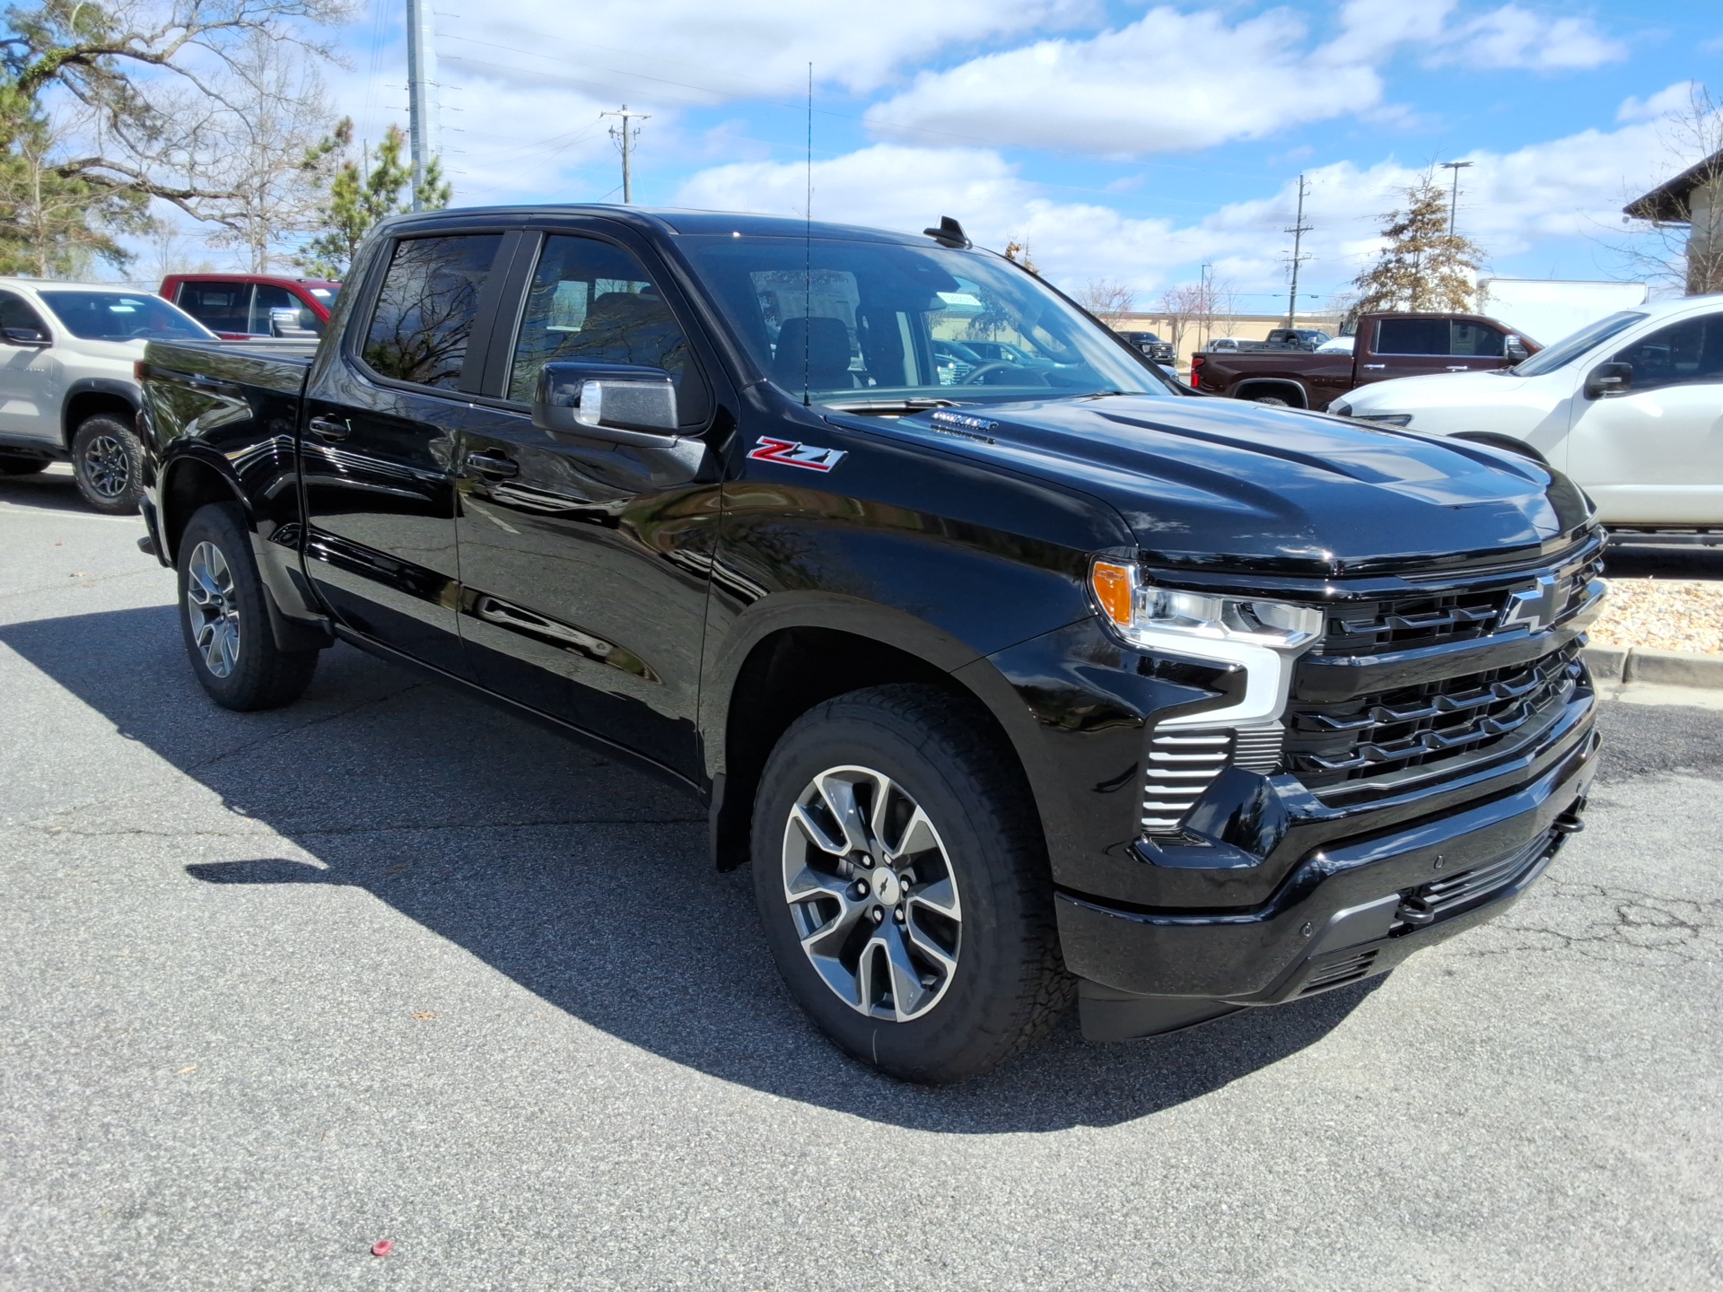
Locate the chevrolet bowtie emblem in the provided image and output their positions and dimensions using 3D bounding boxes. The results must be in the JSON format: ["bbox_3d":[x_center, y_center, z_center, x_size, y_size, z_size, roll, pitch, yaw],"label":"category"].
[{"bbox_3d":[1.393,-0.092,2.852,0.355,0.128,0.055,-10,18,-43],"label":"chevrolet bowtie emblem"}]

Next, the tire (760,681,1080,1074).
[{"bbox_3d":[0.088,0.500,3.000,0.280,0.830,0.830,-10,17,-43],"label":"tire"}]

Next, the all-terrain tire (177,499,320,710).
[{"bbox_3d":[-2.504,-0.164,5.667,0.280,0.825,0.830,-10,18,-43],"label":"all-terrain tire"}]

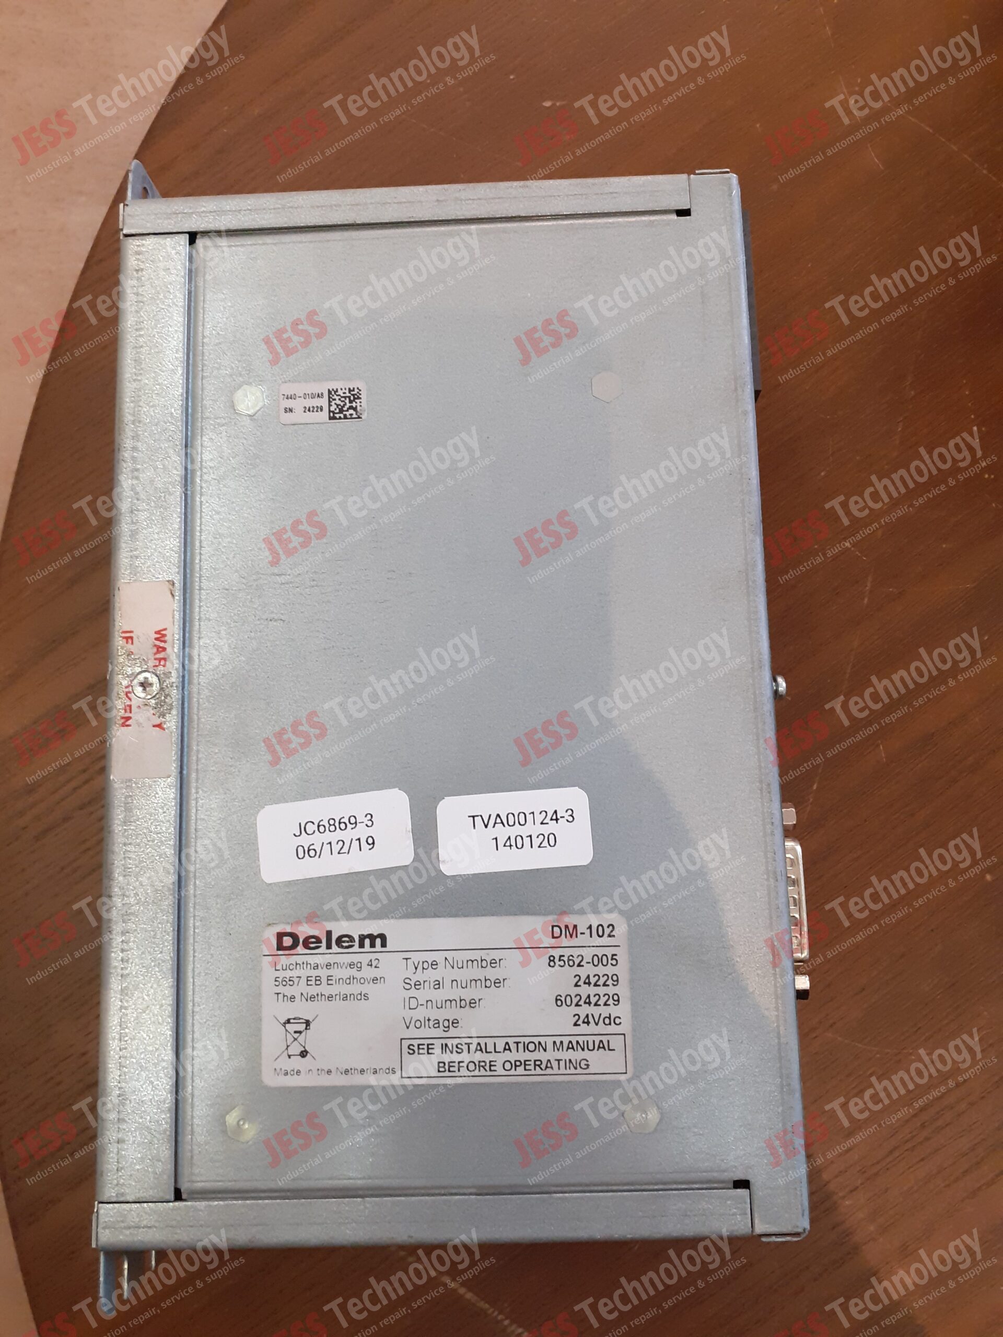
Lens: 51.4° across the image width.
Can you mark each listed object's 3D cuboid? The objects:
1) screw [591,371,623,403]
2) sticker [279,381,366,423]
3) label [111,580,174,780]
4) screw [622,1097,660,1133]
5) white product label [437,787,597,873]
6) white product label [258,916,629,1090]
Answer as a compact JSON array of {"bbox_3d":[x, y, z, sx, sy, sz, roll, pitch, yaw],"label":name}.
[{"bbox_3d":[0.022,-0.058,0.217,0.006,0.003,0.007,-2,81,2],"label":"screw"},{"bbox_3d":[-0.037,-0.055,0.215,0.018,0.001,0.009,-2,82,1],"label":"sticker"},{"bbox_3d":[-0.071,0.002,0.208,0.012,0.001,0.040,-2,82,1],"label":"label"},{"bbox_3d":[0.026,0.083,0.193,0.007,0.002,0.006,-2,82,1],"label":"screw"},{"bbox_3d":[0.003,0.031,0.201,0.029,0.001,0.015,-6,82,1],"label":"white product label"},{"bbox_3d":[-0.011,0.063,0.197,0.070,0.001,0.030,-2,82,2],"label":"white product label"}]

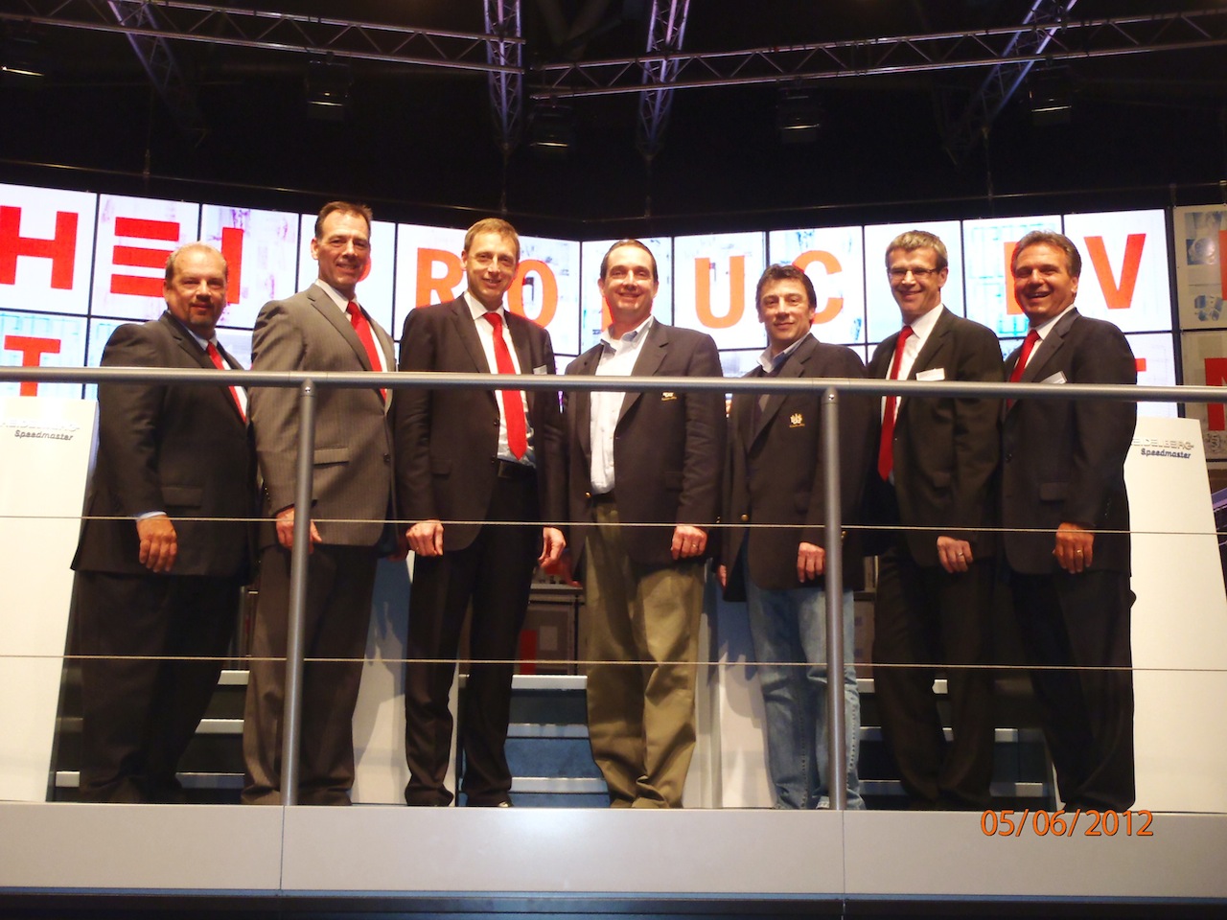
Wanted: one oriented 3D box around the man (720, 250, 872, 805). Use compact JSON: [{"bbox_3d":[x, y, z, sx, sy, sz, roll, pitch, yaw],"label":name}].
[{"bbox_3d":[0.551,0.220,4.556,0.530,1.679,0.360,-8,-14,39],"label":"man"}]

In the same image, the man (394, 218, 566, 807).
[{"bbox_3d":[-0.387,0.142,4.535,0.550,1.807,0.360,6,-12,-29],"label":"man"}]

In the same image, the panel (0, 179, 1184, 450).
[{"bbox_3d":[-0.264,-0.967,12.025,9.000,1.970,1.150,1,-10,-2],"label":"panel"}]

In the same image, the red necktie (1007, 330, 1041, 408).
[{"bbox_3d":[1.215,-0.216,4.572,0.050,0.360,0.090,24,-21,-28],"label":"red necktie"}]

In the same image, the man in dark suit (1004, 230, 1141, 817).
[{"bbox_3d":[1.377,0.170,4.595,0.360,1.805,0.530,7,-12,-32],"label":"man in dark suit"}]

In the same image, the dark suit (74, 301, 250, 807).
[{"bbox_3d":[-1.319,0.264,4.478,0.420,1.452,0.600,-8,-14,39],"label":"dark suit"}]

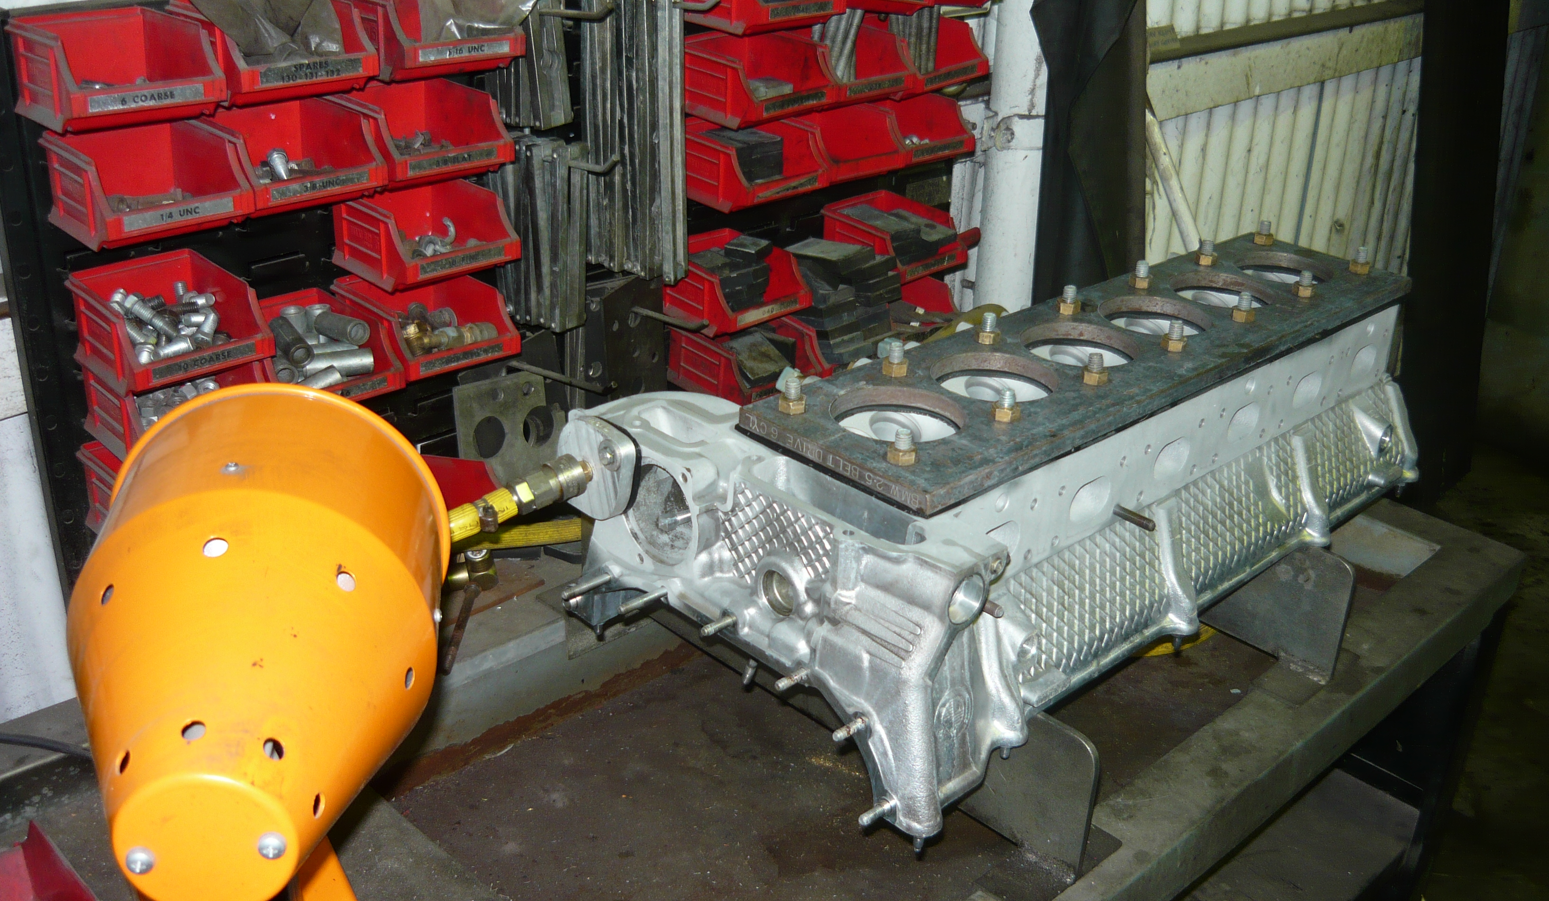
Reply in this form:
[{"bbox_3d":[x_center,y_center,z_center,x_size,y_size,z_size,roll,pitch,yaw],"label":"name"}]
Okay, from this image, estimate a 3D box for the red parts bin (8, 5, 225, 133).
[{"bbox_3d":[-0.468,-0.270,1.048,0.104,0.068,0.134,-20,33,-37],"label":"red parts bin"}]

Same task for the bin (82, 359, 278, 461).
[{"bbox_3d":[-0.471,-0.045,1.149,0.106,0.068,0.138,-21,32,-38],"label":"bin"}]

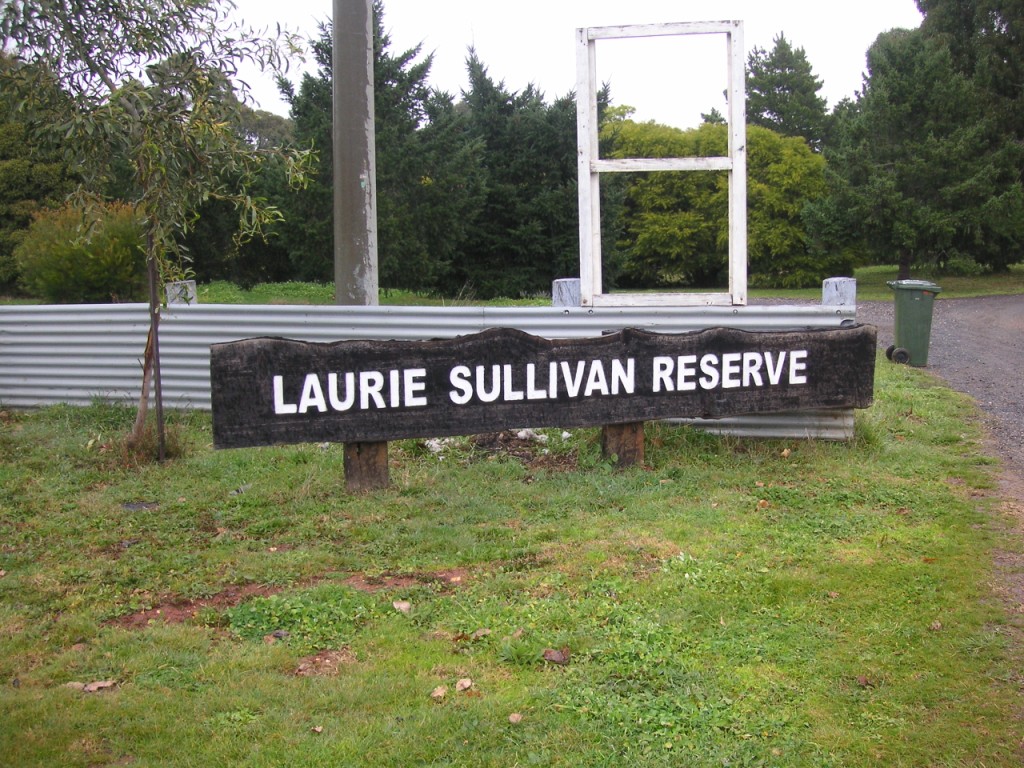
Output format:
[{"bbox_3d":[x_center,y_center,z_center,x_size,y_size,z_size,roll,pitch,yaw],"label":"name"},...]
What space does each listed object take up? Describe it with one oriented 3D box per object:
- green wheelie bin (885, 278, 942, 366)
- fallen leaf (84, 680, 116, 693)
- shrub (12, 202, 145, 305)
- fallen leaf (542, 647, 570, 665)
[{"bbox_3d":[4.622,-0.702,12.600,0.545,0.960,0.490,1,7,12],"label":"green wheelie bin"},{"bbox_3d":[-1.093,0.801,2.900,0.085,0.025,0.055,0,7,0],"label":"fallen leaf"},{"bbox_3d":[-7.885,-2.348,20.000,2.250,2.000,2.100,0,7,0],"label":"shrub"},{"bbox_3d":[0.125,0.764,3.080,0.079,0.035,0.060,0,7,0],"label":"fallen leaf"}]

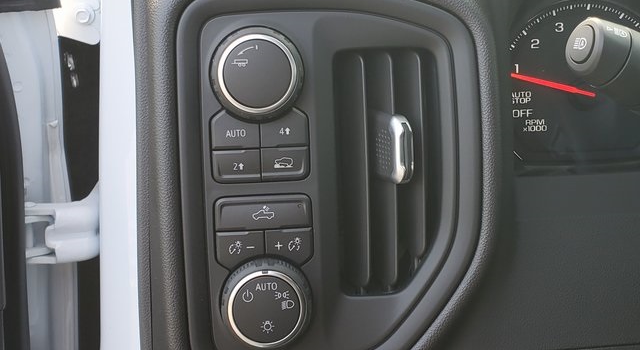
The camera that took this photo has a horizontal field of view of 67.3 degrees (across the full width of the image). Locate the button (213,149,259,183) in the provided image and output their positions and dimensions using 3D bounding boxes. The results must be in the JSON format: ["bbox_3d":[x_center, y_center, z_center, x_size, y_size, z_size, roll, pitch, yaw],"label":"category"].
[{"bbox_3d":[-0.044,-0.005,0.256,0.025,0.017,0.008,-2,3,-4],"label":"button"}]

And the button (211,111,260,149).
[{"bbox_3d":[-0.045,-0.024,0.255,0.025,0.019,0.008,-2,3,-4],"label":"button"}]

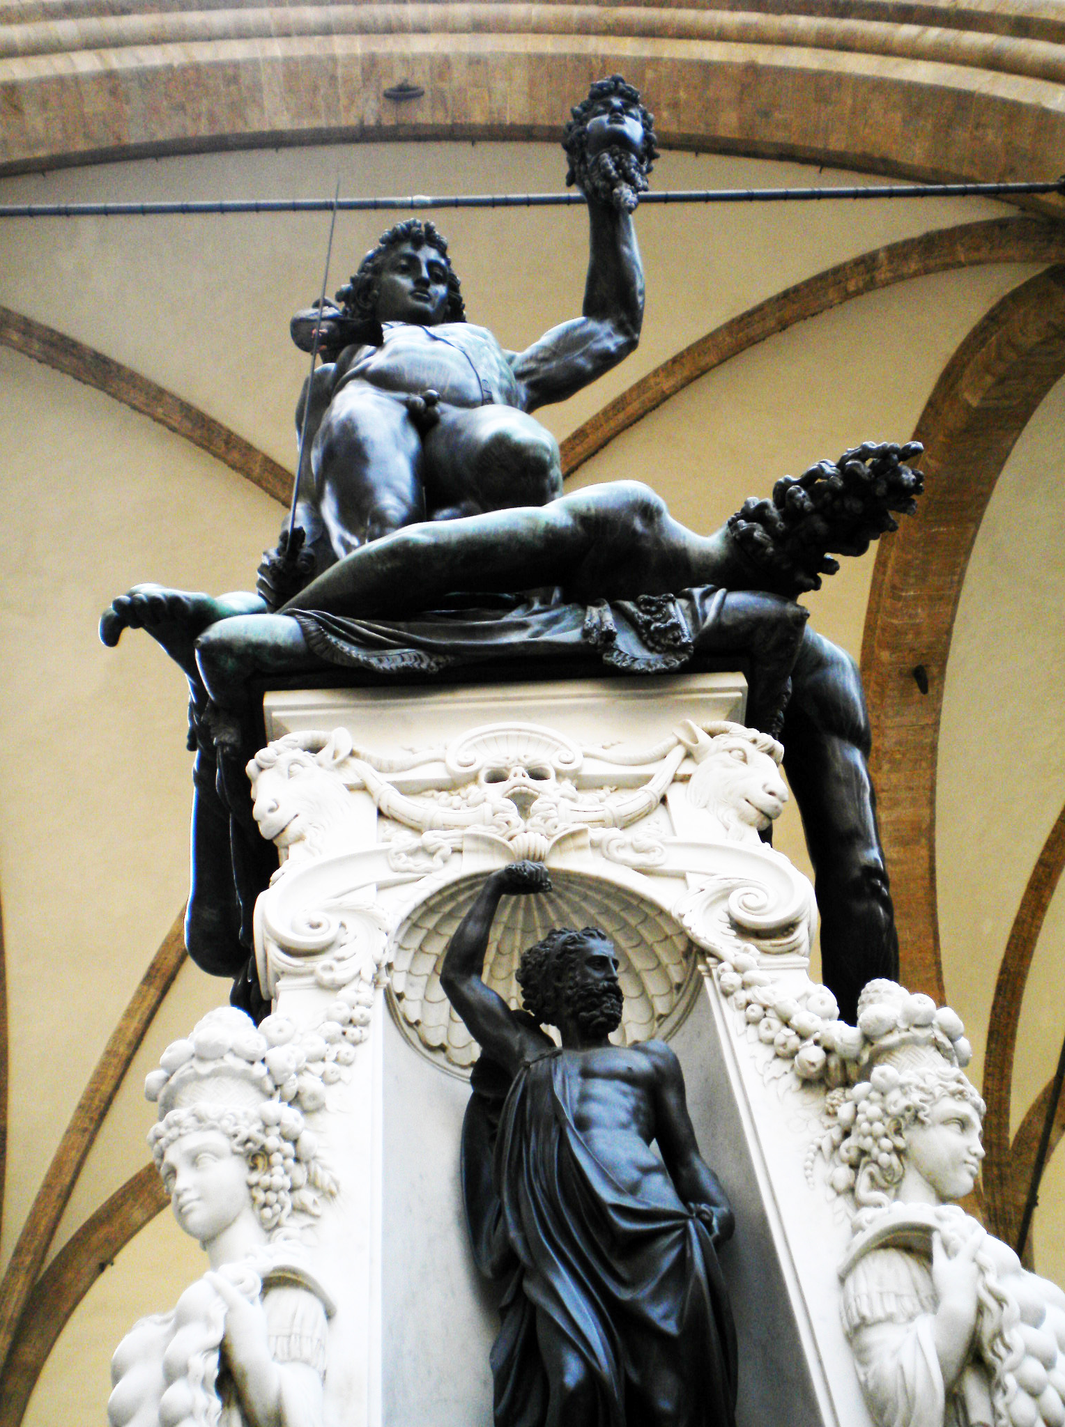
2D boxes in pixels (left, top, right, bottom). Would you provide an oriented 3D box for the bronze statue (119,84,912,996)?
[{"bbox_3d":[-0.062,-0.613,3.456,1.480,3.820,1.300,-2,-58,-4],"label":"bronze statue"}]

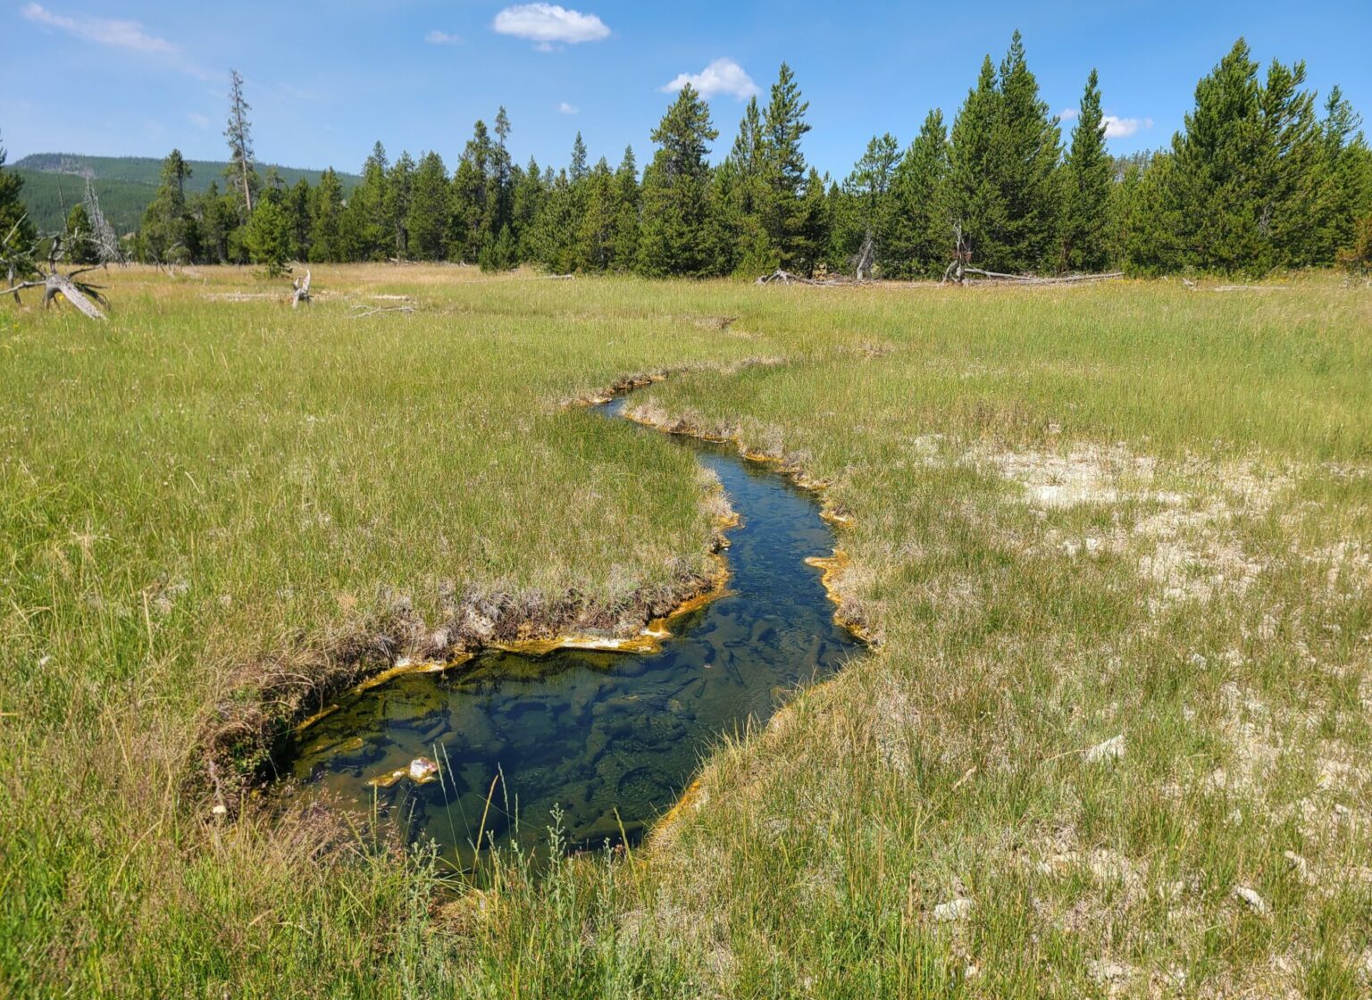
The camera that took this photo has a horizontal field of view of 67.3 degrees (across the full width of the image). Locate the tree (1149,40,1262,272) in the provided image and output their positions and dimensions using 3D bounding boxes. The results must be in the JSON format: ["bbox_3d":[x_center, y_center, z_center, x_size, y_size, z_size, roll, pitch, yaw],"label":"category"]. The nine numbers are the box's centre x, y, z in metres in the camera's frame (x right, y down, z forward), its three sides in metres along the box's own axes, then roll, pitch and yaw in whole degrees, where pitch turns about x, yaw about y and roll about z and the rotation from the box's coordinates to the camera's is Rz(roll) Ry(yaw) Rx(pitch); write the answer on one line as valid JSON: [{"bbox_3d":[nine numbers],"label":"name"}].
[{"bbox_3d":[22.050,-14.490,43.790,4.970,9.400,4.970,0,14,0],"label":"tree"}]

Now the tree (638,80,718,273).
[{"bbox_3d":[-0.370,-13.600,44.020,3.540,7.840,3.540,0,14,0],"label":"tree"}]

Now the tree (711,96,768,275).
[{"bbox_3d":[2.285,-13.303,43.943,2.495,7.333,2.495,1,14,3],"label":"tree"}]

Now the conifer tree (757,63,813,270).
[{"bbox_3d":[4.149,-13.706,43.119,2.402,8.517,2.402,1,14,5],"label":"conifer tree"}]

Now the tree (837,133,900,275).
[{"bbox_3d":[7.850,-12.660,44.260,2.840,5.890,2.840,0,14,0],"label":"tree"}]

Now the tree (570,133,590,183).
[{"bbox_3d":[-6.590,-18.600,63.720,2.180,7.770,2.180,0,14,0],"label":"tree"}]

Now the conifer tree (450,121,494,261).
[{"bbox_3d":[-15.663,-22.568,75.482,3.235,9.937,3.235,-3,14,-11],"label":"conifer tree"}]

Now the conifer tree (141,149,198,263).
[{"bbox_3d":[-33.540,-19.000,66.898,3.799,7.198,3.799,-7,16,-25],"label":"conifer tree"}]

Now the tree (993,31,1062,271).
[{"bbox_3d":[14.750,-15.210,45.270,3.310,9.970,3.310,0,14,0],"label":"tree"}]

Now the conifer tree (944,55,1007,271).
[{"bbox_3d":[12.600,-14.560,44.880,3.030,8.980,3.030,0,14,0],"label":"conifer tree"}]

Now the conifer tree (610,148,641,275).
[{"bbox_3d":[-2.814,-13.430,47.883,1.436,5.660,1.436,-1,14,-3],"label":"conifer tree"}]

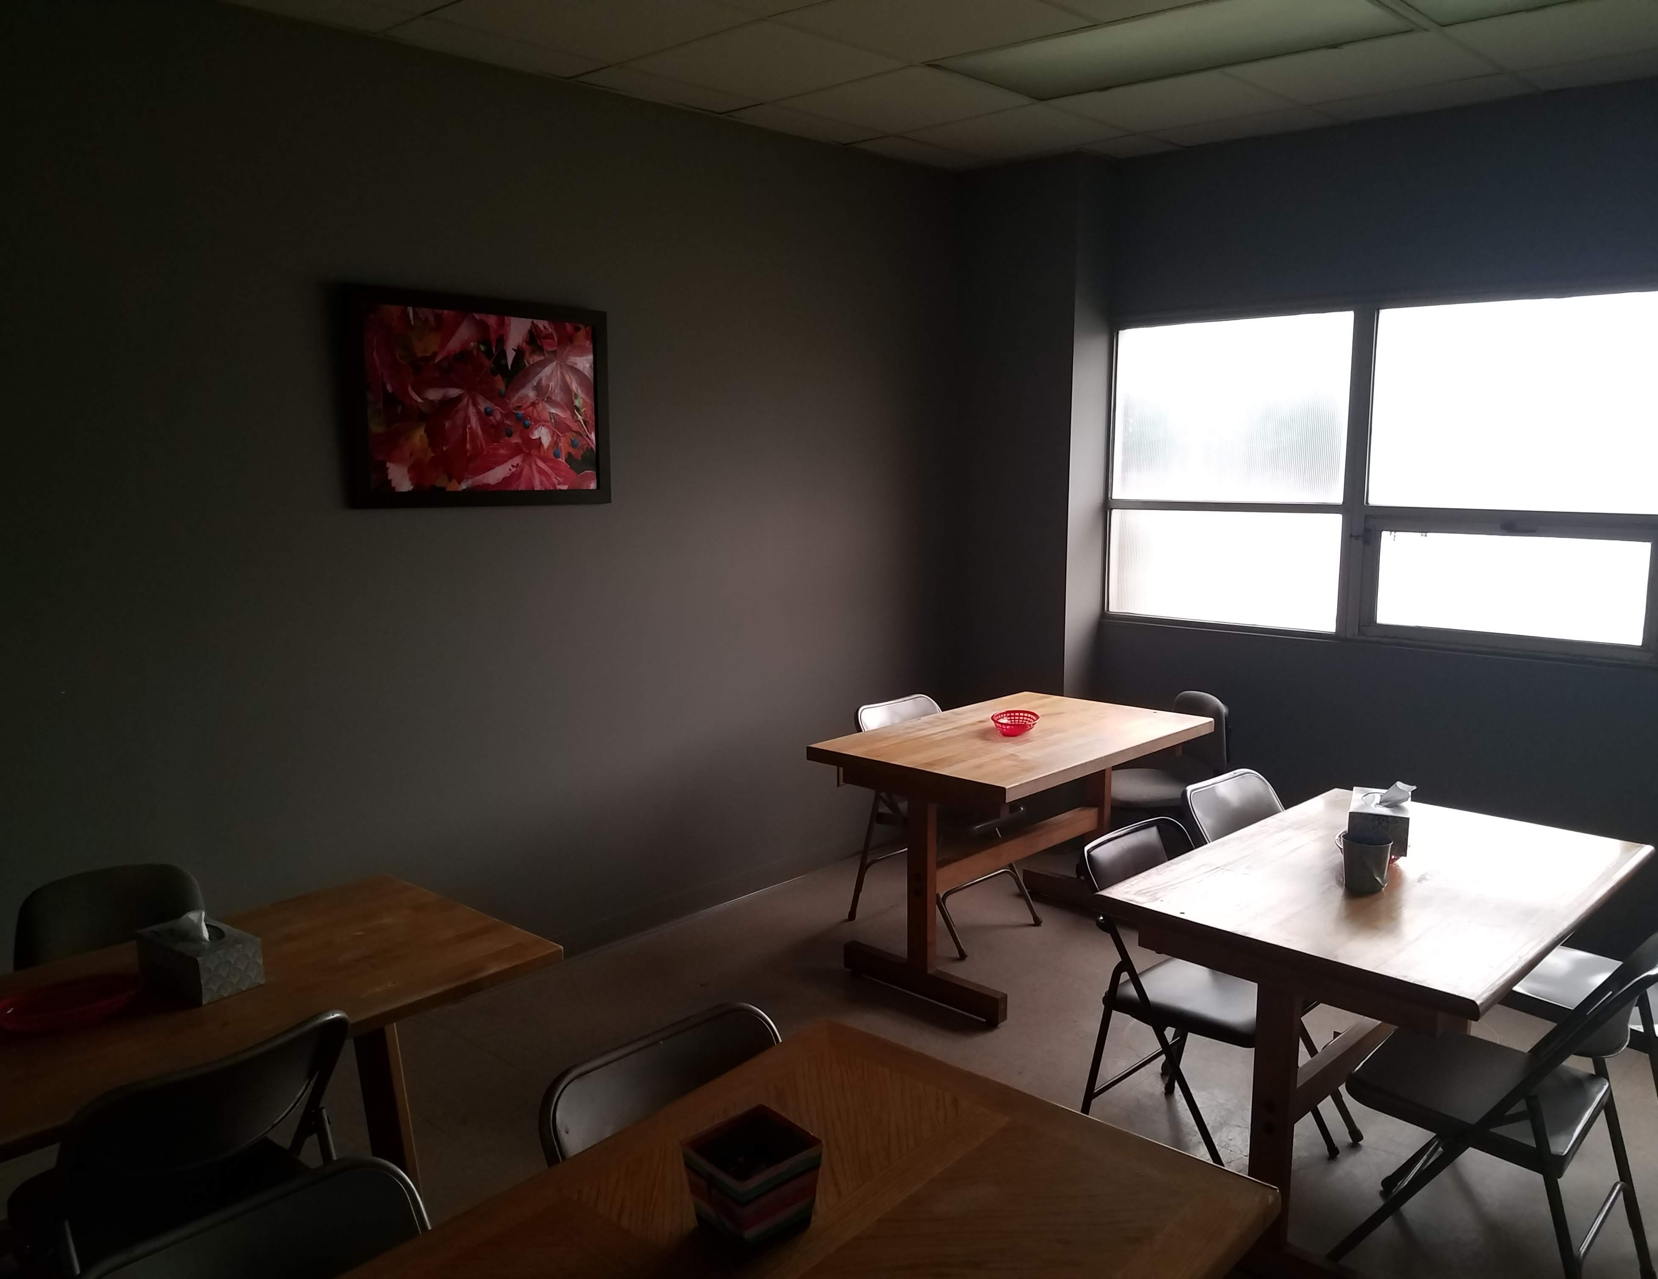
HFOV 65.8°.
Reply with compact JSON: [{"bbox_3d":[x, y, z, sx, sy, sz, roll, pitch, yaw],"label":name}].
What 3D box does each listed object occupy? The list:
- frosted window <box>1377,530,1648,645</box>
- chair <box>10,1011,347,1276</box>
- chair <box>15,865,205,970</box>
[{"bbox_3d":[2.211,-0.177,4.188,0.810,0.320,0.030,8,12,43],"label":"frosted window"},{"bbox_3d":[-1.091,0.982,2.141,0.510,0.760,0.460,7,11,39],"label":"chair"},{"bbox_3d":[-1.323,0.887,2.577,0.540,0.780,0.450,9,13,43],"label":"chair"}]

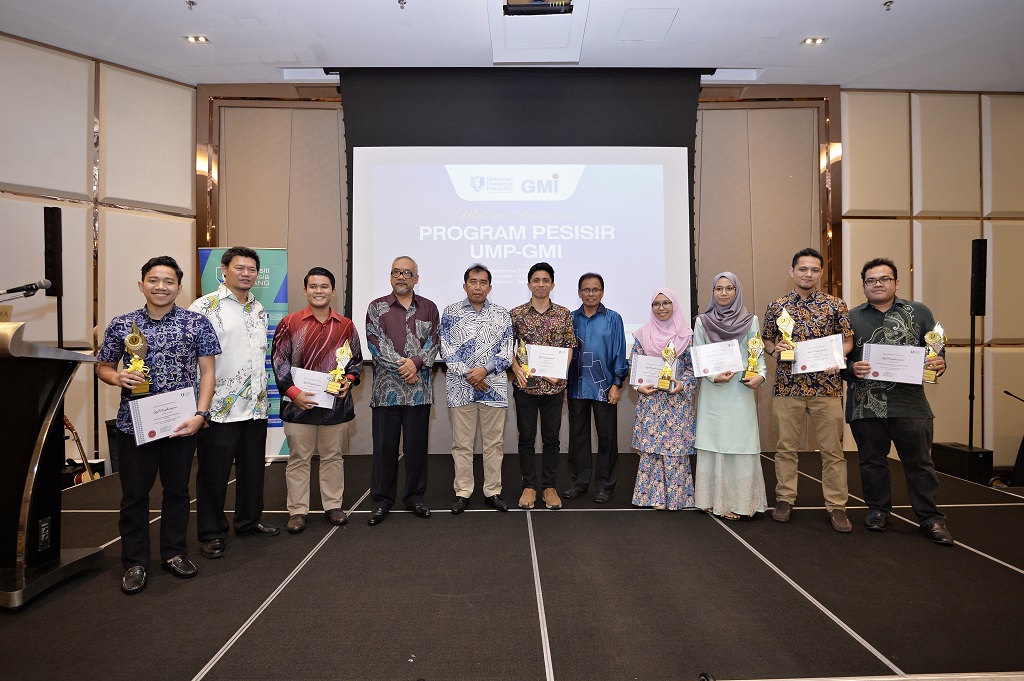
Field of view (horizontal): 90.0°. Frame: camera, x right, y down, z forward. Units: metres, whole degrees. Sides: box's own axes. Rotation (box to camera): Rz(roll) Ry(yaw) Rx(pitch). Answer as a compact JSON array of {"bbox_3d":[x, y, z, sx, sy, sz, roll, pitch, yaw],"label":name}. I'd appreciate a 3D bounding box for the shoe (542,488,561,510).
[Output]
[{"bbox_3d":[0.280,1.118,3.670,0.108,0.110,0.280,0,0,-10],"label":"shoe"}]

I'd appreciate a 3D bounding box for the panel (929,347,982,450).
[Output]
[{"bbox_3d":[4.687,0.716,5.480,0.750,1.290,0.060,0,0,-3],"label":"panel"}]

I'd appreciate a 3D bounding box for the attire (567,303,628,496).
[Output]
[{"bbox_3d":[0.614,0.440,3.870,0.530,1.440,0.310,0,0,7],"label":"attire"}]

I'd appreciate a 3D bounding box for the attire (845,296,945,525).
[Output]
[{"bbox_3d":[2.365,0.410,3.200,0.520,1.380,0.370,0,0,33],"label":"attire"}]

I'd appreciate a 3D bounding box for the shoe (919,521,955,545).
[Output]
[{"bbox_3d":[2.520,1.112,3.035,0.107,0.110,0.290,0,0,22],"label":"shoe"}]

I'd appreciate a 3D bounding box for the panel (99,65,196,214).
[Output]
[{"bbox_3d":[-3.635,-2.005,5.170,0.780,1.350,0.060,0,0,-41],"label":"panel"}]

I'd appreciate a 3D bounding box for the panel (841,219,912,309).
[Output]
[{"bbox_3d":[4.334,-0.695,6.070,0.810,1.480,0.050,0,0,-1],"label":"panel"}]

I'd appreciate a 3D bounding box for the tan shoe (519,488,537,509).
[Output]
[{"bbox_3d":[0.130,1.118,3.700,0.108,0.110,0.280,0,0,11],"label":"tan shoe"}]

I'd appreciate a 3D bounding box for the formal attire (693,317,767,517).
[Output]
[{"bbox_3d":[1.475,0.485,3.480,0.480,1.320,0.360,0,0,14],"label":"formal attire"}]

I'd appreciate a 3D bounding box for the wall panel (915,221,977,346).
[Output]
[{"bbox_3d":[4.800,-0.650,5.680,0.750,1.380,0.070,0,0,-1],"label":"wall panel"}]

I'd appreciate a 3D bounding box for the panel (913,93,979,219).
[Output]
[{"bbox_3d":[5.158,-2.203,6.070,0.810,1.470,0.050,0,0,-1],"label":"panel"}]

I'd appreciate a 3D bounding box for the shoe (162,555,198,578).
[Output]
[{"bbox_3d":[-1.713,1.143,2.650,0.275,0.095,0.100,0,0,37],"label":"shoe"}]

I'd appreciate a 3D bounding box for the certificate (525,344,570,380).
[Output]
[{"bbox_3d":[0.236,0.148,3.500,0.297,0.212,0.010,6,-2,2],"label":"certificate"}]

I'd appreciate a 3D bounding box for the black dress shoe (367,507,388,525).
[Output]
[{"bbox_3d":[-0.865,1.118,3.390,0.105,0.110,0.285,0,0,14],"label":"black dress shoe"}]

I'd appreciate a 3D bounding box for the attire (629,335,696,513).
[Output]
[{"bbox_3d":[1.088,0.553,3.710,0.470,1.230,0.330,0,0,7],"label":"attire"}]

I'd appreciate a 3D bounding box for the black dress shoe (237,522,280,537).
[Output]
[{"bbox_3d":[-1.552,1.141,3.158,0.285,0.100,0.100,0,0,15],"label":"black dress shoe"}]

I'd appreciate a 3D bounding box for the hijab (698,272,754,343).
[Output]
[{"bbox_3d":[1.435,-0.220,3.430,0.355,0.460,0.290,0,0,14],"label":"hijab"}]

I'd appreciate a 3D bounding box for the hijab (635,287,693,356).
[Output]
[{"bbox_3d":[1.065,-0.130,3.610,0.390,0.480,0.320,0,0,16],"label":"hijab"}]

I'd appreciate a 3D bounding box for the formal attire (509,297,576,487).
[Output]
[{"bbox_3d":[0.218,0.400,3.660,0.475,1.370,0.300,0,0,2],"label":"formal attire"}]

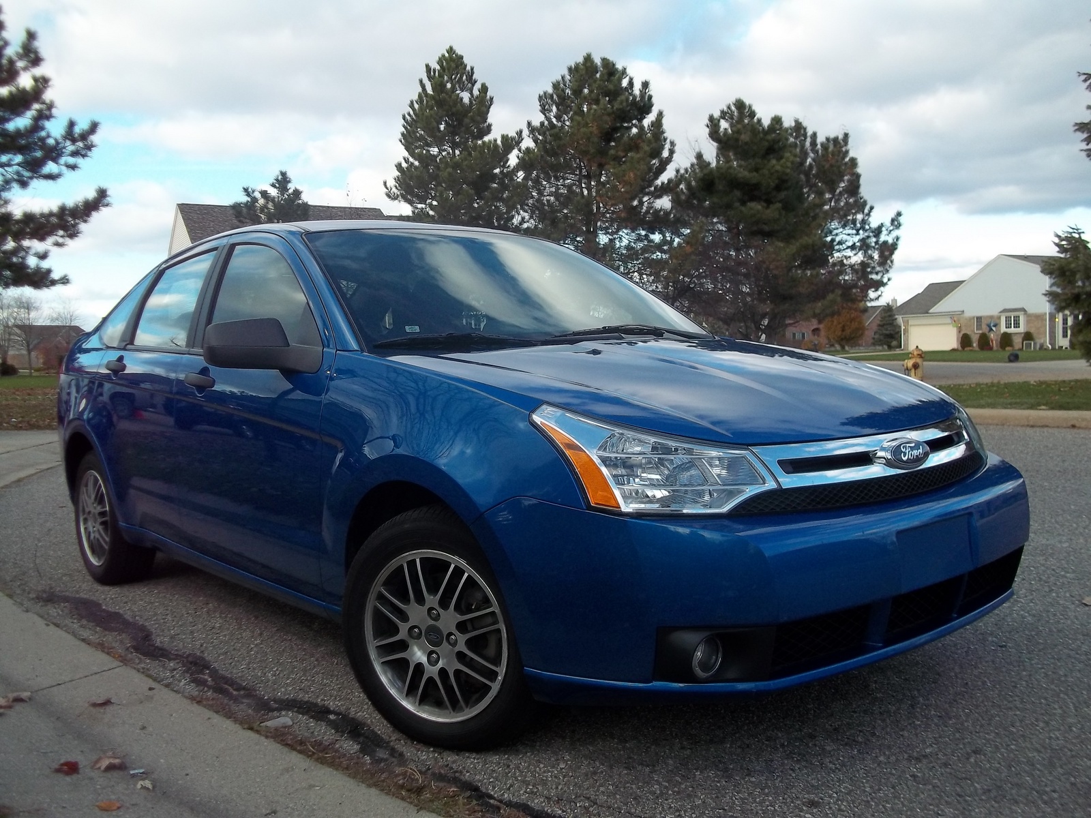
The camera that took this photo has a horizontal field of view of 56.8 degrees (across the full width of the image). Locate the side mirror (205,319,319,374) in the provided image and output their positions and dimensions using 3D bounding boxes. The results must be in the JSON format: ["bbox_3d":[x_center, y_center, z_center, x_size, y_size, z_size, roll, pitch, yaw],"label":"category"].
[{"bbox_3d":[-0.781,-0.172,2.811,0.260,0.145,0.210,-4,4,-41],"label":"side mirror"}]

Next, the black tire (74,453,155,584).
[{"bbox_3d":[-1.896,0.461,4.435,0.200,0.610,0.610,-5,4,-41],"label":"black tire"}]

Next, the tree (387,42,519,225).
[{"bbox_3d":[-2.759,-6.135,32.302,5.000,10.711,5.000,-2,3,-5],"label":"tree"}]

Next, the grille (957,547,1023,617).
[{"bbox_3d":[1.169,0.437,2.638,0.090,0.145,0.340,0,4,32],"label":"grille"}]

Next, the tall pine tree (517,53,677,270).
[{"bbox_3d":[1.620,-6.100,31.800,5.200,10.300,5.200,-2,3,0],"label":"tall pine tree"}]

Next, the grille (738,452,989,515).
[{"bbox_3d":[0.833,0.168,2.389,1.100,0.068,0.120,-4,4,-41],"label":"grille"}]

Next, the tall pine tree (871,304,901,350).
[{"bbox_3d":[30.592,-7.457,90.500,2.800,4.350,2.800,0,4,23],"label":"tall pine tree"}]

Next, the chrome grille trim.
[{"bbox_3d":[0.816,0.093,2.403,0.920,0.105,0.125,-4,4,-41],"label":"chrome grille trim"}]

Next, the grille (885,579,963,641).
[{"bbox_3d":[0.874,0.463,2.368,0.315,0.110,0.060,-4,4,-41],"label":"grille"}]

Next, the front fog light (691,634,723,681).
[{"bbox_3d":[0.331,0.507,2.067,0.092,0.092,0.055,-4,4,-36],"label":"front fog light"}]

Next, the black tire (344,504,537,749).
[{"bbox_3d":[-0.226,0.520,2.471,0.610,0.610,0.200,0,4,29],"label":"black tire"}]

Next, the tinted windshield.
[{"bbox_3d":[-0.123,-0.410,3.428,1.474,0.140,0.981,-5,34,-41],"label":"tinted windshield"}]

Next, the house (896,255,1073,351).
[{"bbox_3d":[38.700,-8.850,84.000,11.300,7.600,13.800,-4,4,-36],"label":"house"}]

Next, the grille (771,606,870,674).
[{"bbox_3d":[0.581,0.482,2.150,0.315,0.110,0.070,-4,4,-32],"label":"grille"}]

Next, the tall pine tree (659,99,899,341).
[{"bbox_3d":[6.556,-4.707,28.220,6.600,7.805,6.600,-1,3,13],"label":"tall pine tree"}]

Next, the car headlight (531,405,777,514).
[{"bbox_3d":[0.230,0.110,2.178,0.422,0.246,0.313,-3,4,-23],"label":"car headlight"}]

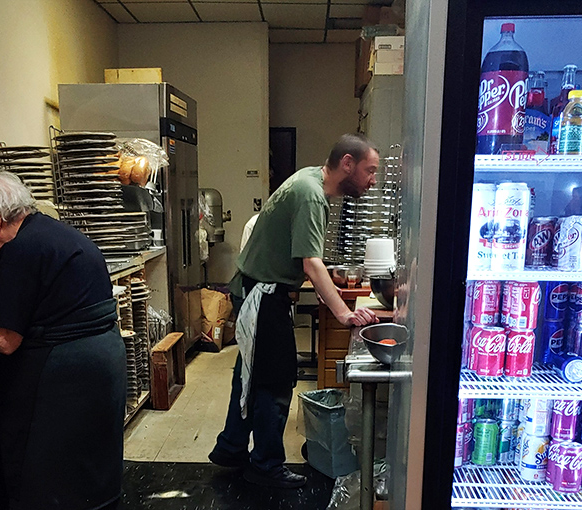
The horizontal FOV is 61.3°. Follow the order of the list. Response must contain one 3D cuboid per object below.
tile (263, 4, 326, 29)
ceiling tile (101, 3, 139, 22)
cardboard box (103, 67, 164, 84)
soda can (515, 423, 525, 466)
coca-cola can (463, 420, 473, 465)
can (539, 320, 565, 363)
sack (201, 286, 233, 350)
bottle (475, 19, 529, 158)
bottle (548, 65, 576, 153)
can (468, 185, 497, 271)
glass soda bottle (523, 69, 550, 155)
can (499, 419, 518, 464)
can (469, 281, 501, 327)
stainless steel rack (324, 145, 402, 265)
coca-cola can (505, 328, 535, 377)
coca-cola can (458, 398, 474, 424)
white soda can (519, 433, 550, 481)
[{"bbox_3d":[0.042,-2.225,4.585,0.610,0.020,0.610,1,7,2],"label":"tile"},{"bbox_3d":[-1.601,-2.253,4.572,0.205,0.020,0.550,0,10,0],"label":"ceiling tile"},{"bbox_3d":[-1.205,-1.364,3.778,0.430,0.130,0.220,0,9,-5],"label":"cardboard box"},{"bbox_3d":[0.686,0.540,1.416,0.066,0.122,0.066,0,10,0],"label":"soda can"},{"bbox_3d":[0.514,0.554,1.484,0.066,0.122,0.066,1,9,3],"label":"coca-cola can"},{"bbox_3d":[0.725,0.234,1.343,0.066,0.122,0.066,0,10,0],"label":"can"},{"bbox_3d":[-0.623,0.530,4.147,0.290,0.507,0.240,0,11,2],"label":"sack"},{"bbox_3d":[0.515,-0.392,1.192,0.110,0.313,0.110,0,11,2],"label":"bottle"},{"bbox_3d":[0.677,-0.344,1.209,0.064,0.235,0.064,0,10,0],"label":"bottle"},{"bbox_3d":[0.425,-0.061,1.125,0.073,0.193,0.073,0,10,0],"label":"can"},{"bbox_3d":[0.607,-0.346,1.217,0.062,0.205,0.062,0,11,2],"label":"glass soda bottle"},{"bbox_3d":[0.650,0.536,1.433,0.066,0.122,0.066,0,11,2],"label":"can"},{"bbox_3d":[0.515,0.121,1.289,0.066,0.122,0.066,0,10,0],"label":"can"},{"bbox_3d":[0.395,-0.258,2.828,0.370,0.690,0.340,1,9,3],"label":"stainless steel rack"},{"bbox_3d":[0.614,0.258,1.311,0.066,0.122,0.066,0,11,2],"label":"coca-cola can"},{"bbox_3d":[0.482,0.417,1.393,0.066,0.122,0.066,1,7,2],"label":"coca-cola can"},{"bbox_3d":[0.693,0.570,1.392,0.066,0.122,0.066,1,9,3],"label":"white soda can"}]

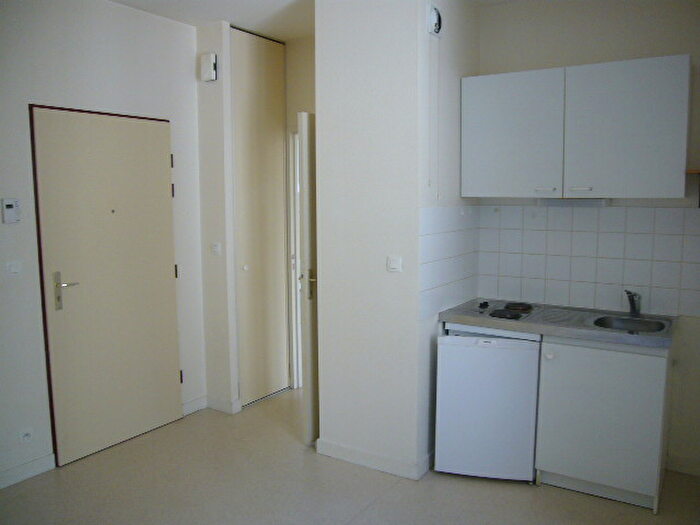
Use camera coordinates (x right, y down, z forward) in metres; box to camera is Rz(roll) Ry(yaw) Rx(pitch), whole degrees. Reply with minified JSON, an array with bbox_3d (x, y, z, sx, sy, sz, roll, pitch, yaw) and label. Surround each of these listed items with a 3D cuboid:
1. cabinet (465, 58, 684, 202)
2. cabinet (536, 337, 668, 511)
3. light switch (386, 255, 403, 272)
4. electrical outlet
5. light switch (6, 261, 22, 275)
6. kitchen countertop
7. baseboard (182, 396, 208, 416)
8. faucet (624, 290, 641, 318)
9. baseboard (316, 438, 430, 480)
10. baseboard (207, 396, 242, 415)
[{"bbox_3d":[1.226,-0.708,3.137,1.196,0.702,0.314,4,8,33],"label":"cabinet"},{"bbox_3d":[1.399,0.775,3.060,0.599,0.849,0.551,4,8,33],"label":"cabinet"},{"bbox_3d":[0.235,0.009,3.044,0.080,0.080,0.014,4,8,33],"label":"light switch"},{"bbox_3d":[-1.768,0.952,3.090,0.015,0.080,0.080,4,8,33],"label":"electrical outlet"},{"bbox_3d":[-1.768,0.027,2.989,0.014,0.080,0.080,4,8,33],"label":"light switch"},{"bbox_3d":[1.159,0.318,3.149,1.198,0.055,0.569,4,8,33],"label":"kitchen countertop"},{"bbox_3d":[-1.123,1.046,4.114,0.020,0.094,0.250,4,8,33],"label":"baseboard"},{"bbox_3d":[1.511,0.230,3.022,0.055,0.145,0.135,4,8,33],"label":"faucet"},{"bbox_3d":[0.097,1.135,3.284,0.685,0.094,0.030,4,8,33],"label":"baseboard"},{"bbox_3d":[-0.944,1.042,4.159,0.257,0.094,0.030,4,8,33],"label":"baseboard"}]

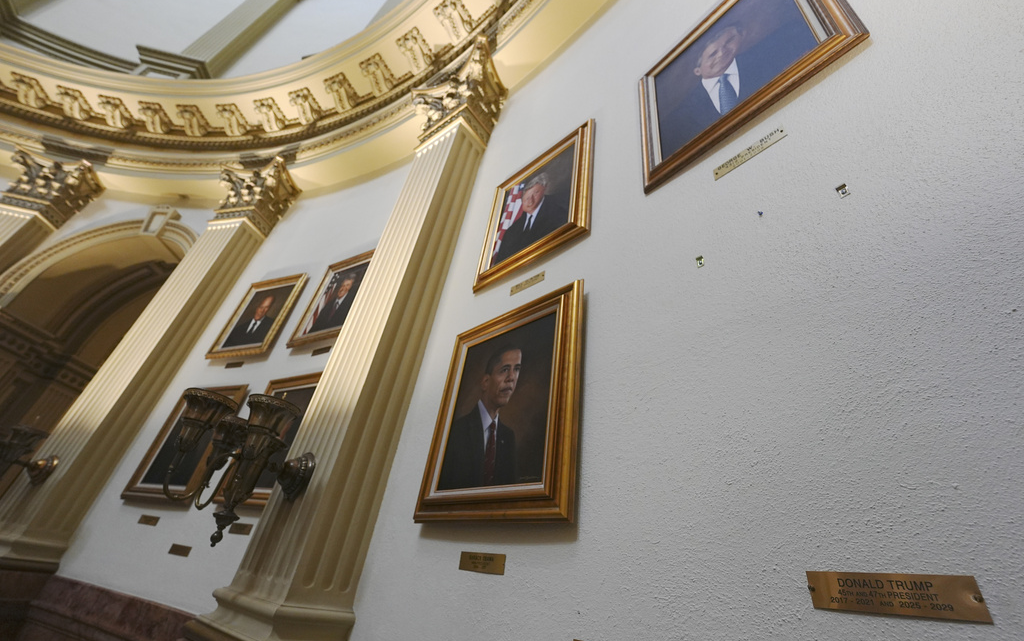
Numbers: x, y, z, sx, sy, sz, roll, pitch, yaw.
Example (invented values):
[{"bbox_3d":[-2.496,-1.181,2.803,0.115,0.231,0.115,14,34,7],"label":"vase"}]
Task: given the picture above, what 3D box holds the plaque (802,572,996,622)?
[{"bbox_3d":[0.558,0.408,0.592,0.006,0.051,0.203,28,-39,-26],"label":"plaque"}]

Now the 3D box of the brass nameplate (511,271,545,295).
[{"bbox_3d":[0.070,-0.162,1.778,0.203,0.051,0.005,-23,-45,39],"label":"brass nameplate"}]

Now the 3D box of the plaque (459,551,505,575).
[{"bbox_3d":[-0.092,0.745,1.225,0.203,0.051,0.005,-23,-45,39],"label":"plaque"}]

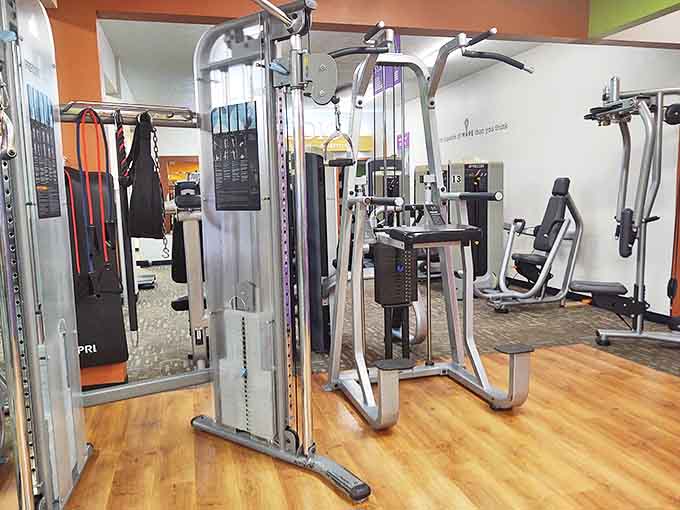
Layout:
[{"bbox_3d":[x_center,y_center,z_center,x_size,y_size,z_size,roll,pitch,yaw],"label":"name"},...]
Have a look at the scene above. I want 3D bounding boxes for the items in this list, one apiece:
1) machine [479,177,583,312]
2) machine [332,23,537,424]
[{"bbox_3d":[2.175,-0.129,5.783,1.130,1.420,0.760,-3,7,-16],"label":"machine"},{"bbox_3d":[0.481,-0.176,3.145,1.220,2.190,1.040,-3,7,-16],"label":"machine"}]

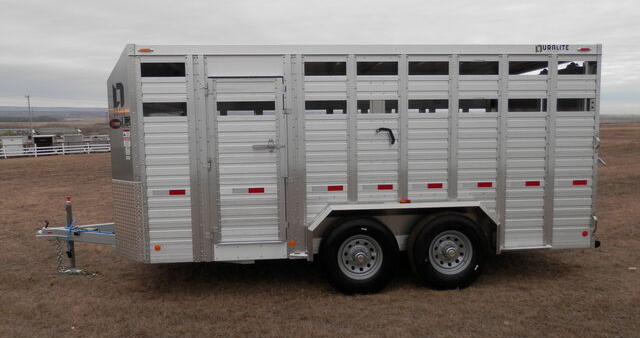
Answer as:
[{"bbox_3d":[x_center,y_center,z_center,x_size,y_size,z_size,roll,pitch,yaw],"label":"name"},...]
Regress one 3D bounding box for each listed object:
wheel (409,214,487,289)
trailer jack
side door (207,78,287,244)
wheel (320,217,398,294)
[{"bbox_3d":[1.239,0.790,4.506,0.730,0.730,0.230,-1,5,-4],"label":"wheel"},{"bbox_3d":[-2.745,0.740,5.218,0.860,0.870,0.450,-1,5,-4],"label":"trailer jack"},{"bbox_3d":[-0.684,-0.074,4.458,0.726,1.586,0.055,-1,5,-4],"label":"side door"},{"bbox_3d":[0.372,0.819,4.439,0.730,0.730,0.230,-1,5,-4],"label":"wheel"}]

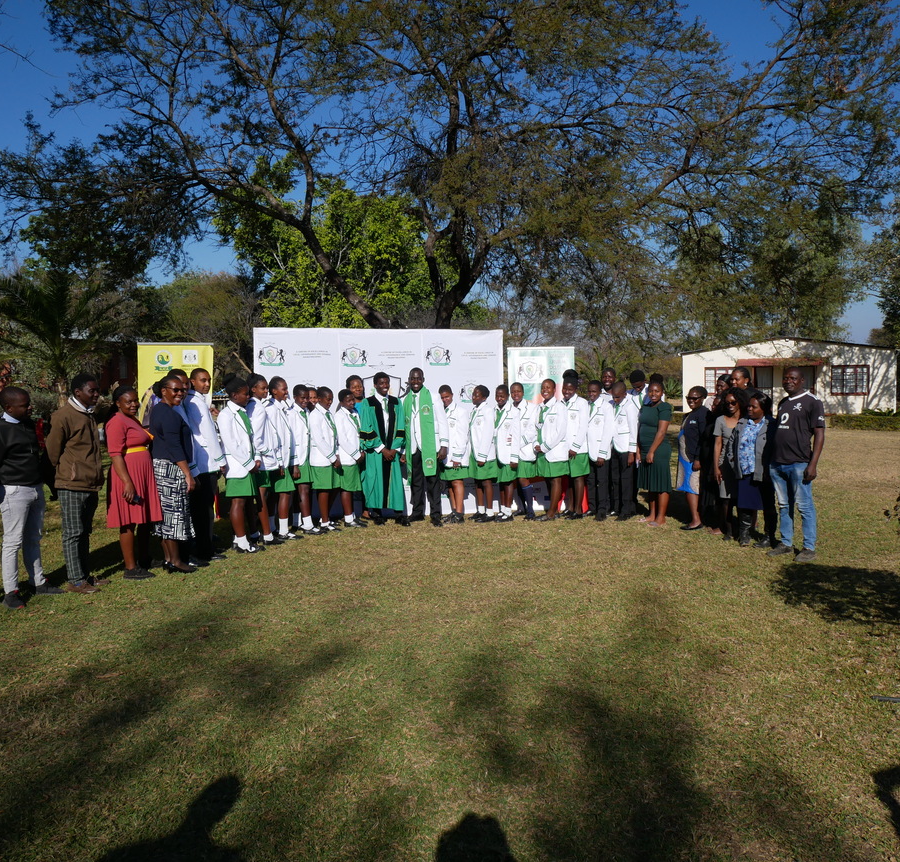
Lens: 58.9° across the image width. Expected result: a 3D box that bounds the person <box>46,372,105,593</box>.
[{"bbox_3d":[-2.945,0.391,6.243,0.360,1.680,0.470,1,4,15],"label":"person"}]

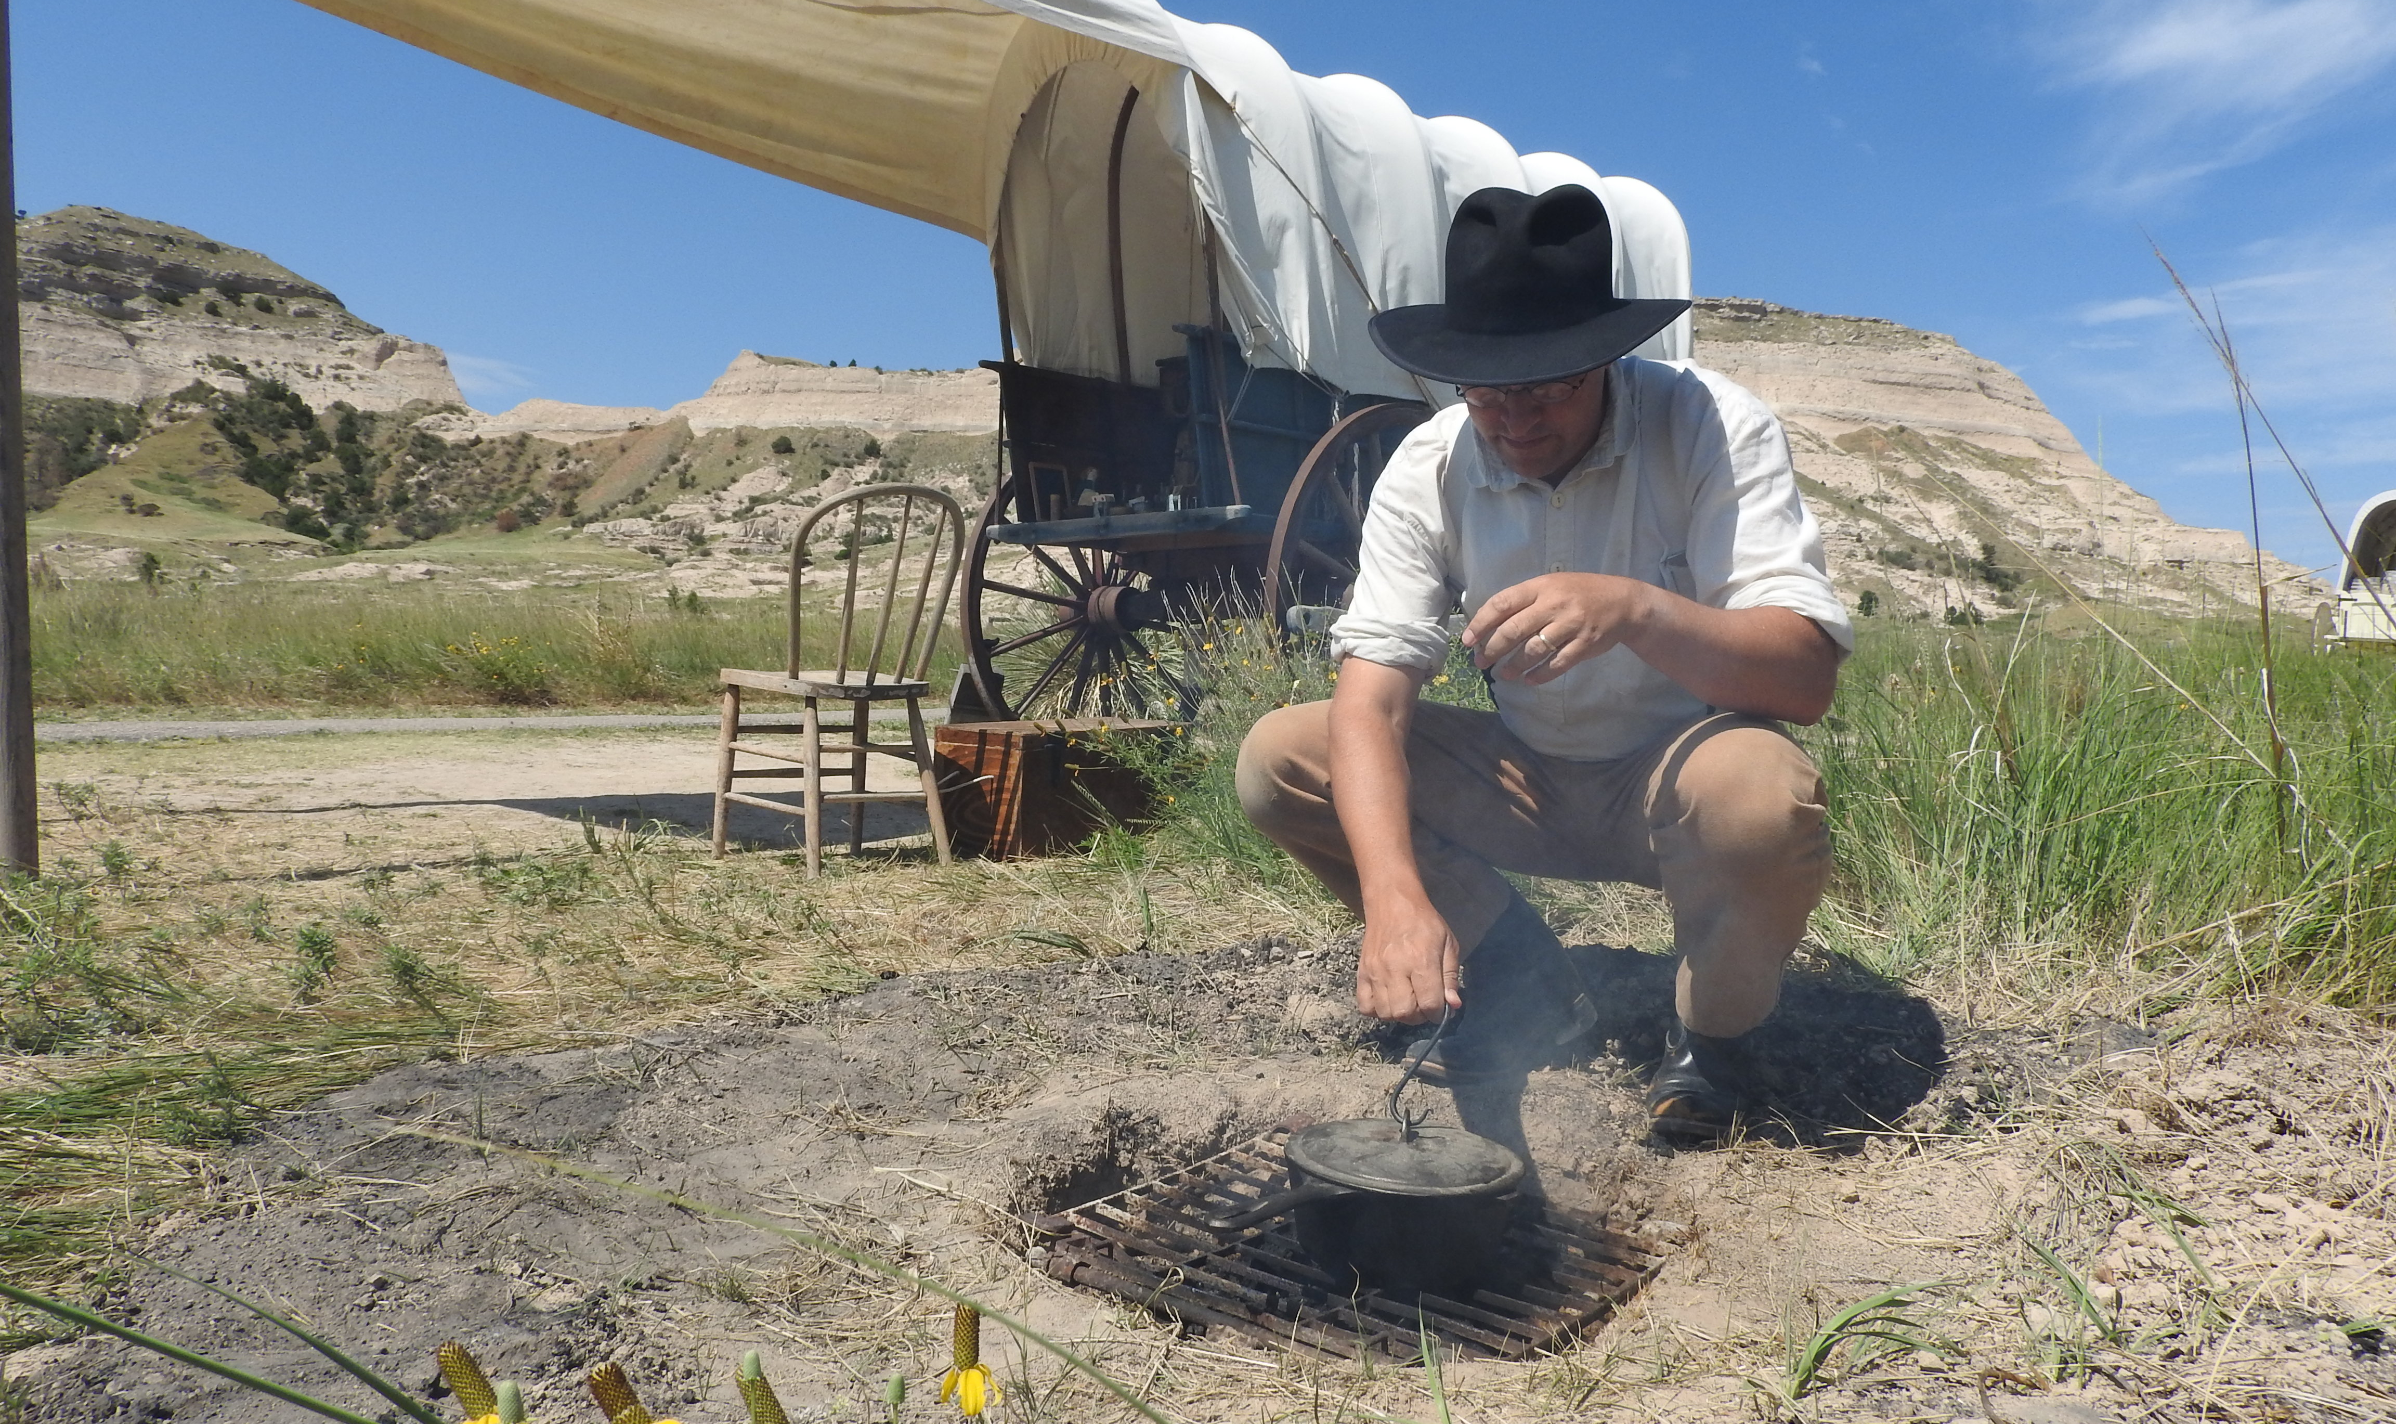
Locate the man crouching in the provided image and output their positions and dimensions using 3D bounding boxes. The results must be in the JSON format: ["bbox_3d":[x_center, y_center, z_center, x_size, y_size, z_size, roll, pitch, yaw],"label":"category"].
[{"bbox_3d":[0.410,-0.058,1.960,0.660,1.080,0.780,2,4,16],"label":"man crouching"}]

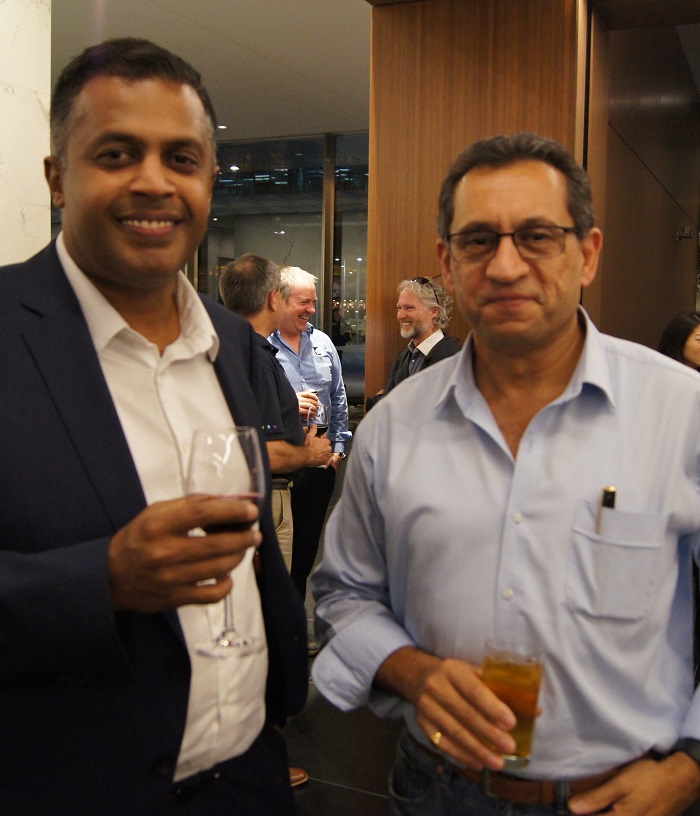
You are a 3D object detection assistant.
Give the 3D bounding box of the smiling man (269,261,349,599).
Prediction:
[{"bbox_3d":[-0.229,0.361,3.396,0.560,1.750,0.400,-2,7,-27],"label":"smiling man"}]

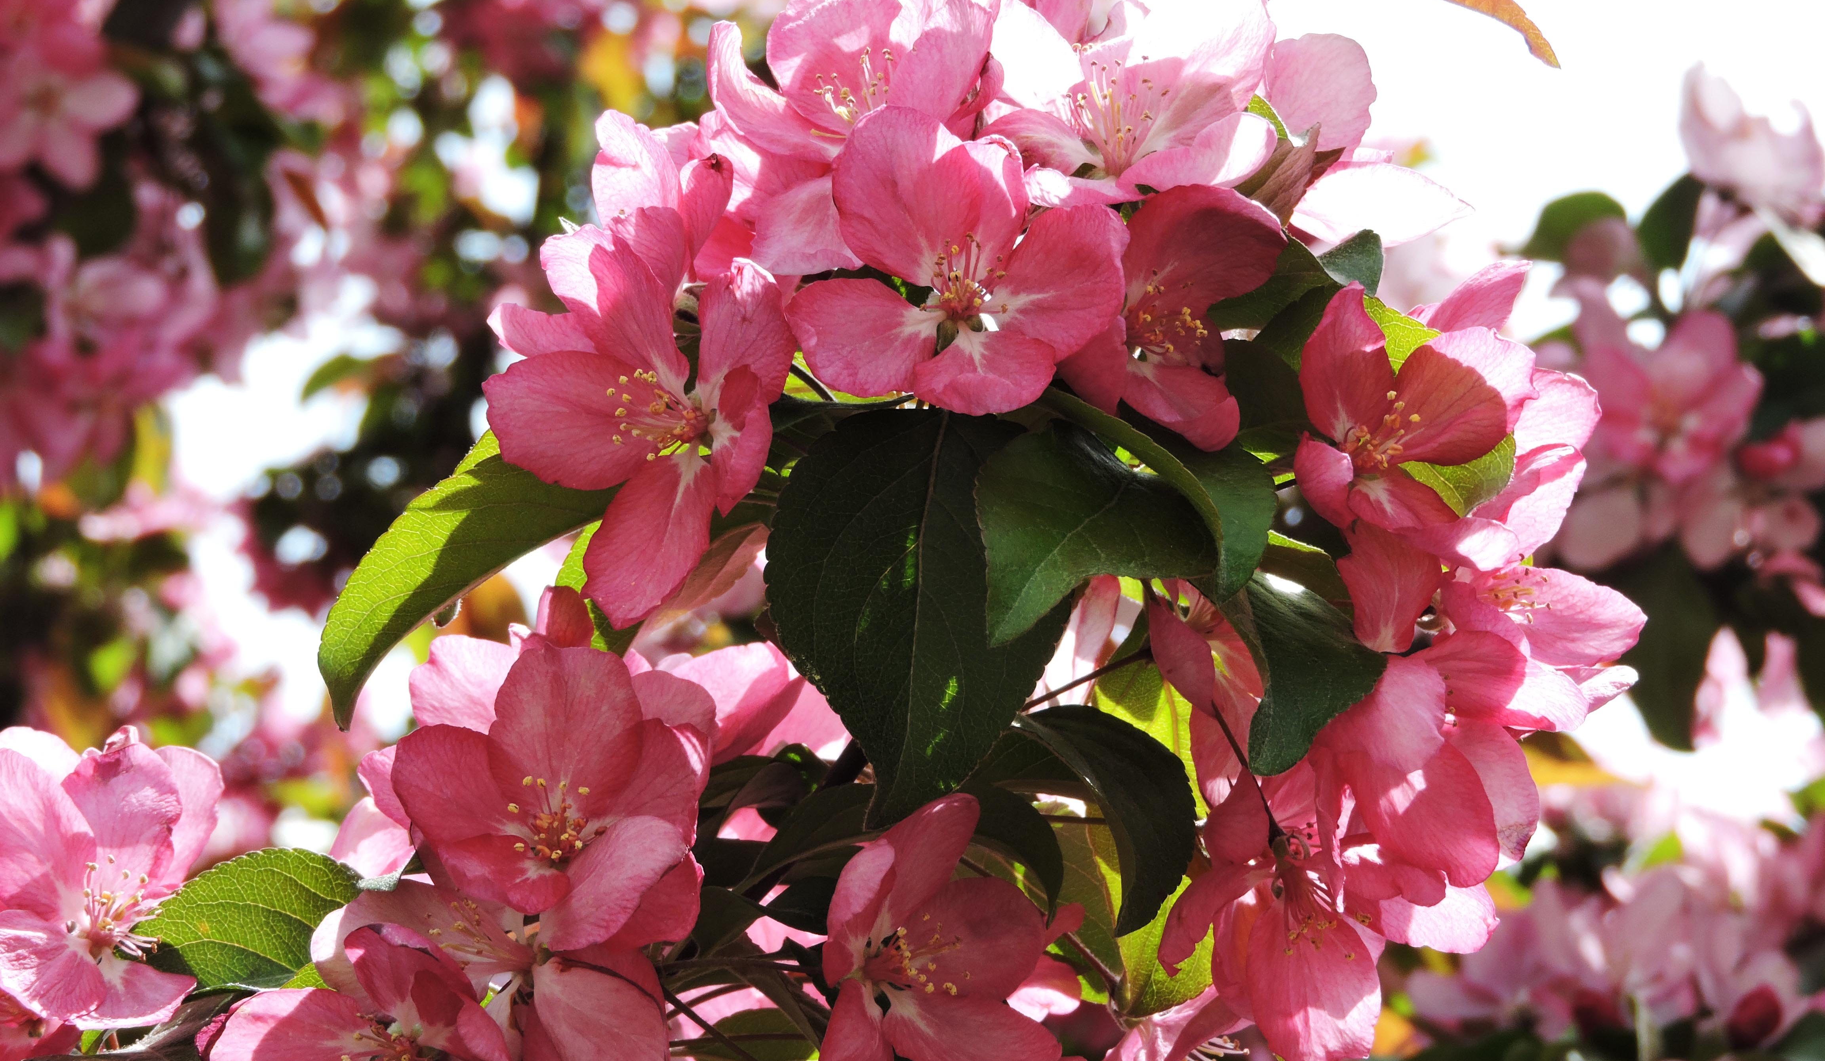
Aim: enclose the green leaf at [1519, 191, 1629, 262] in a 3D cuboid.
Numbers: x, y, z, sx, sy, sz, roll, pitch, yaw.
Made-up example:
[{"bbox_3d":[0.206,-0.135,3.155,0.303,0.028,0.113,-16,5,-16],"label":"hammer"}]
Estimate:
[{"bbox_3d":[0.129,-0.059,1.280,0.023,0.016,0.013,0,-11,0],"label":"green leaf"}]

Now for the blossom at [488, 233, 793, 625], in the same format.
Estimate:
[{"bbox_3d":[-0.035,-0.013,0.858,0.037,0.049,0.023,-5,-11,30],"label":"blossom"}]

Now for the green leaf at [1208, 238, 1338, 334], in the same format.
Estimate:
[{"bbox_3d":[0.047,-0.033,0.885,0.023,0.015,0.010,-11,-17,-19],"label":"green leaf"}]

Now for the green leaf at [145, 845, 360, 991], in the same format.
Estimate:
[{"bbox_3d":[-0.087,0.051,0.870,0.031,0.019,0.012,-7,-18,7],"label":"green leaf"}]

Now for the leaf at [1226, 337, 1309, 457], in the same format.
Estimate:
[{"bbox_3d":[0.046,-0.018,0.875,0.017,0.020,0.009,2,-6,-11],"label":"leaf"}]

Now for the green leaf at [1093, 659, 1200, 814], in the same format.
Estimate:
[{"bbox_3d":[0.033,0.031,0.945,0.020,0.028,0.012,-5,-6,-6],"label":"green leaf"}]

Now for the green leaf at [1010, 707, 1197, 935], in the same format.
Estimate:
[{"bbox_3d":[0.025,0.038,0.868,0.024,0.029,0.016,-9,-14,-24],"label":"green leaf"}]

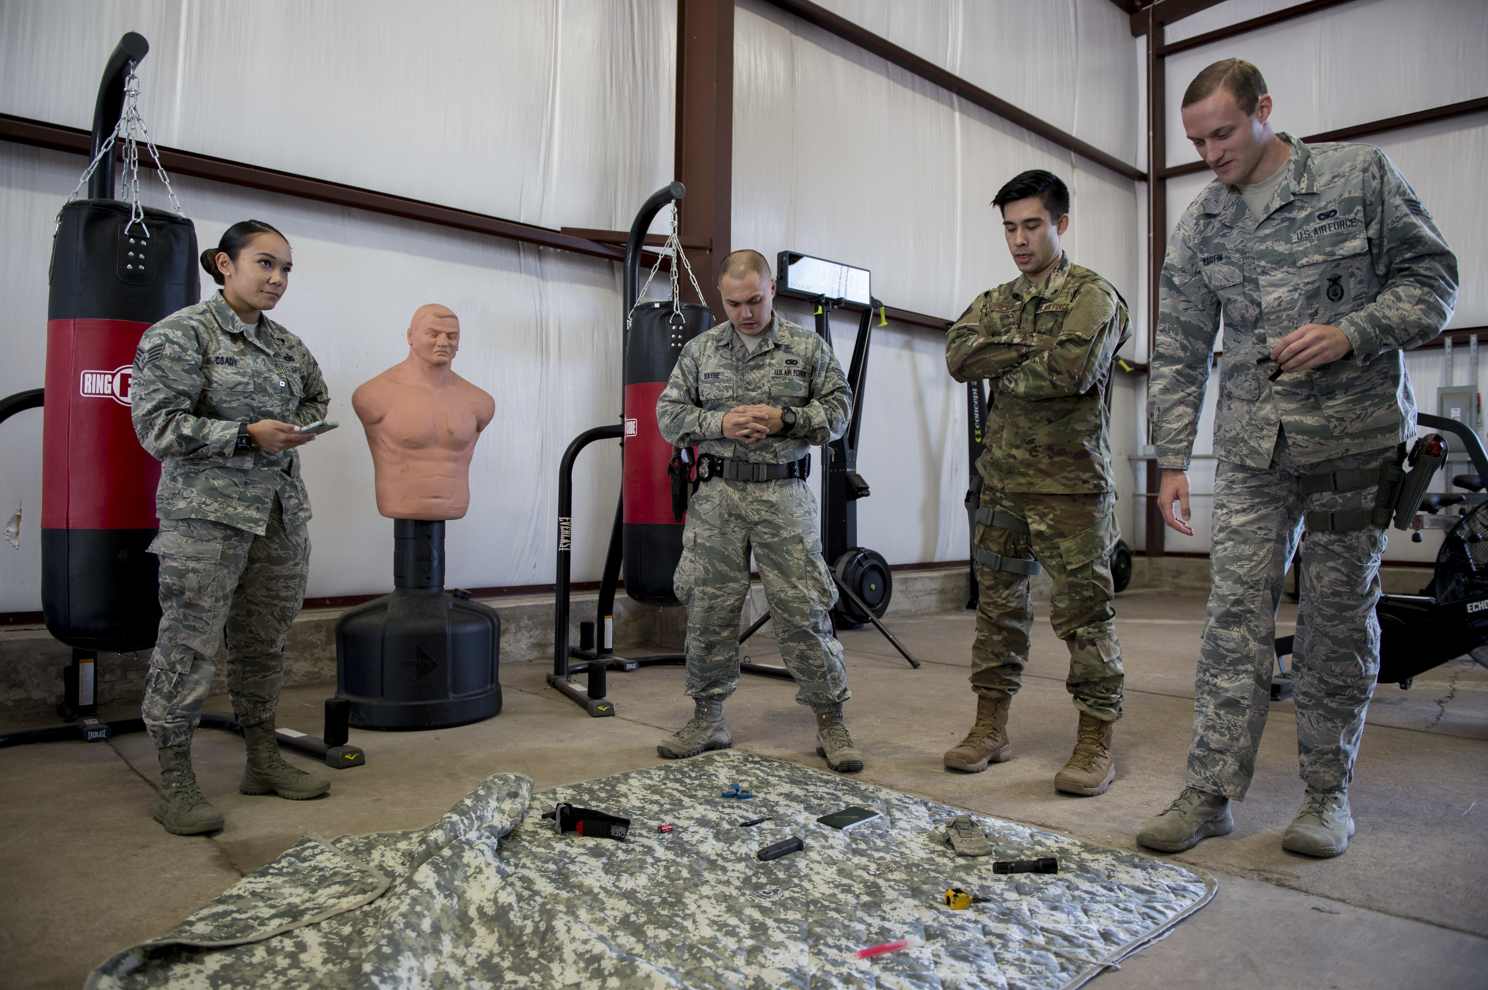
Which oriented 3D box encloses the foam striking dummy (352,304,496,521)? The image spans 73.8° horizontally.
[{"bbox_3d":[-1.207,-0.308,3.741,0.530,0.810,0.280,1,0,-38],"label":"foam striking dummy"}]

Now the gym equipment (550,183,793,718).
[{"bbox_3d":[-0.437,-0.267,4.521,1.170,2.200,1.320,1,0,-37],"label":"gym equipment"}]

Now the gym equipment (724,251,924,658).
[{"bbox_3d":[0.472,-0.228,5.581,0.950,2.150,1.000,1,0,-43],"label":"gym equipment"}]

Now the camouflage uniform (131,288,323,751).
[{"bbox_3d":[-1.341,0.050,2.610,0.420,1.170,0.500,0,0,30],"label":"camouflage uniform"}]

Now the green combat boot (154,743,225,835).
[{"bbox_3d":[-1.388,0.705,2.482,0.275,0.225,0.105,0,0,38],"label":"green combat boot"}]

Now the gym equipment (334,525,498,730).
[{"bbox_3d":[-1.226,0.464,3.765,0.600,0.730,0.600,0,0,-20],"label":"gym equipment"}]

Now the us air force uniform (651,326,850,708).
[{"bbox_3d":[0.044,0.051,3.140,0.620,1.260,0.400,1,0,7],"label":"us air force uniform"}]

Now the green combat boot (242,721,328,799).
[{"bbox_3d":[-1.262,0.709,2.732,0.275,0.220,0.105,1,0,18],"label":"green combat boot"}]

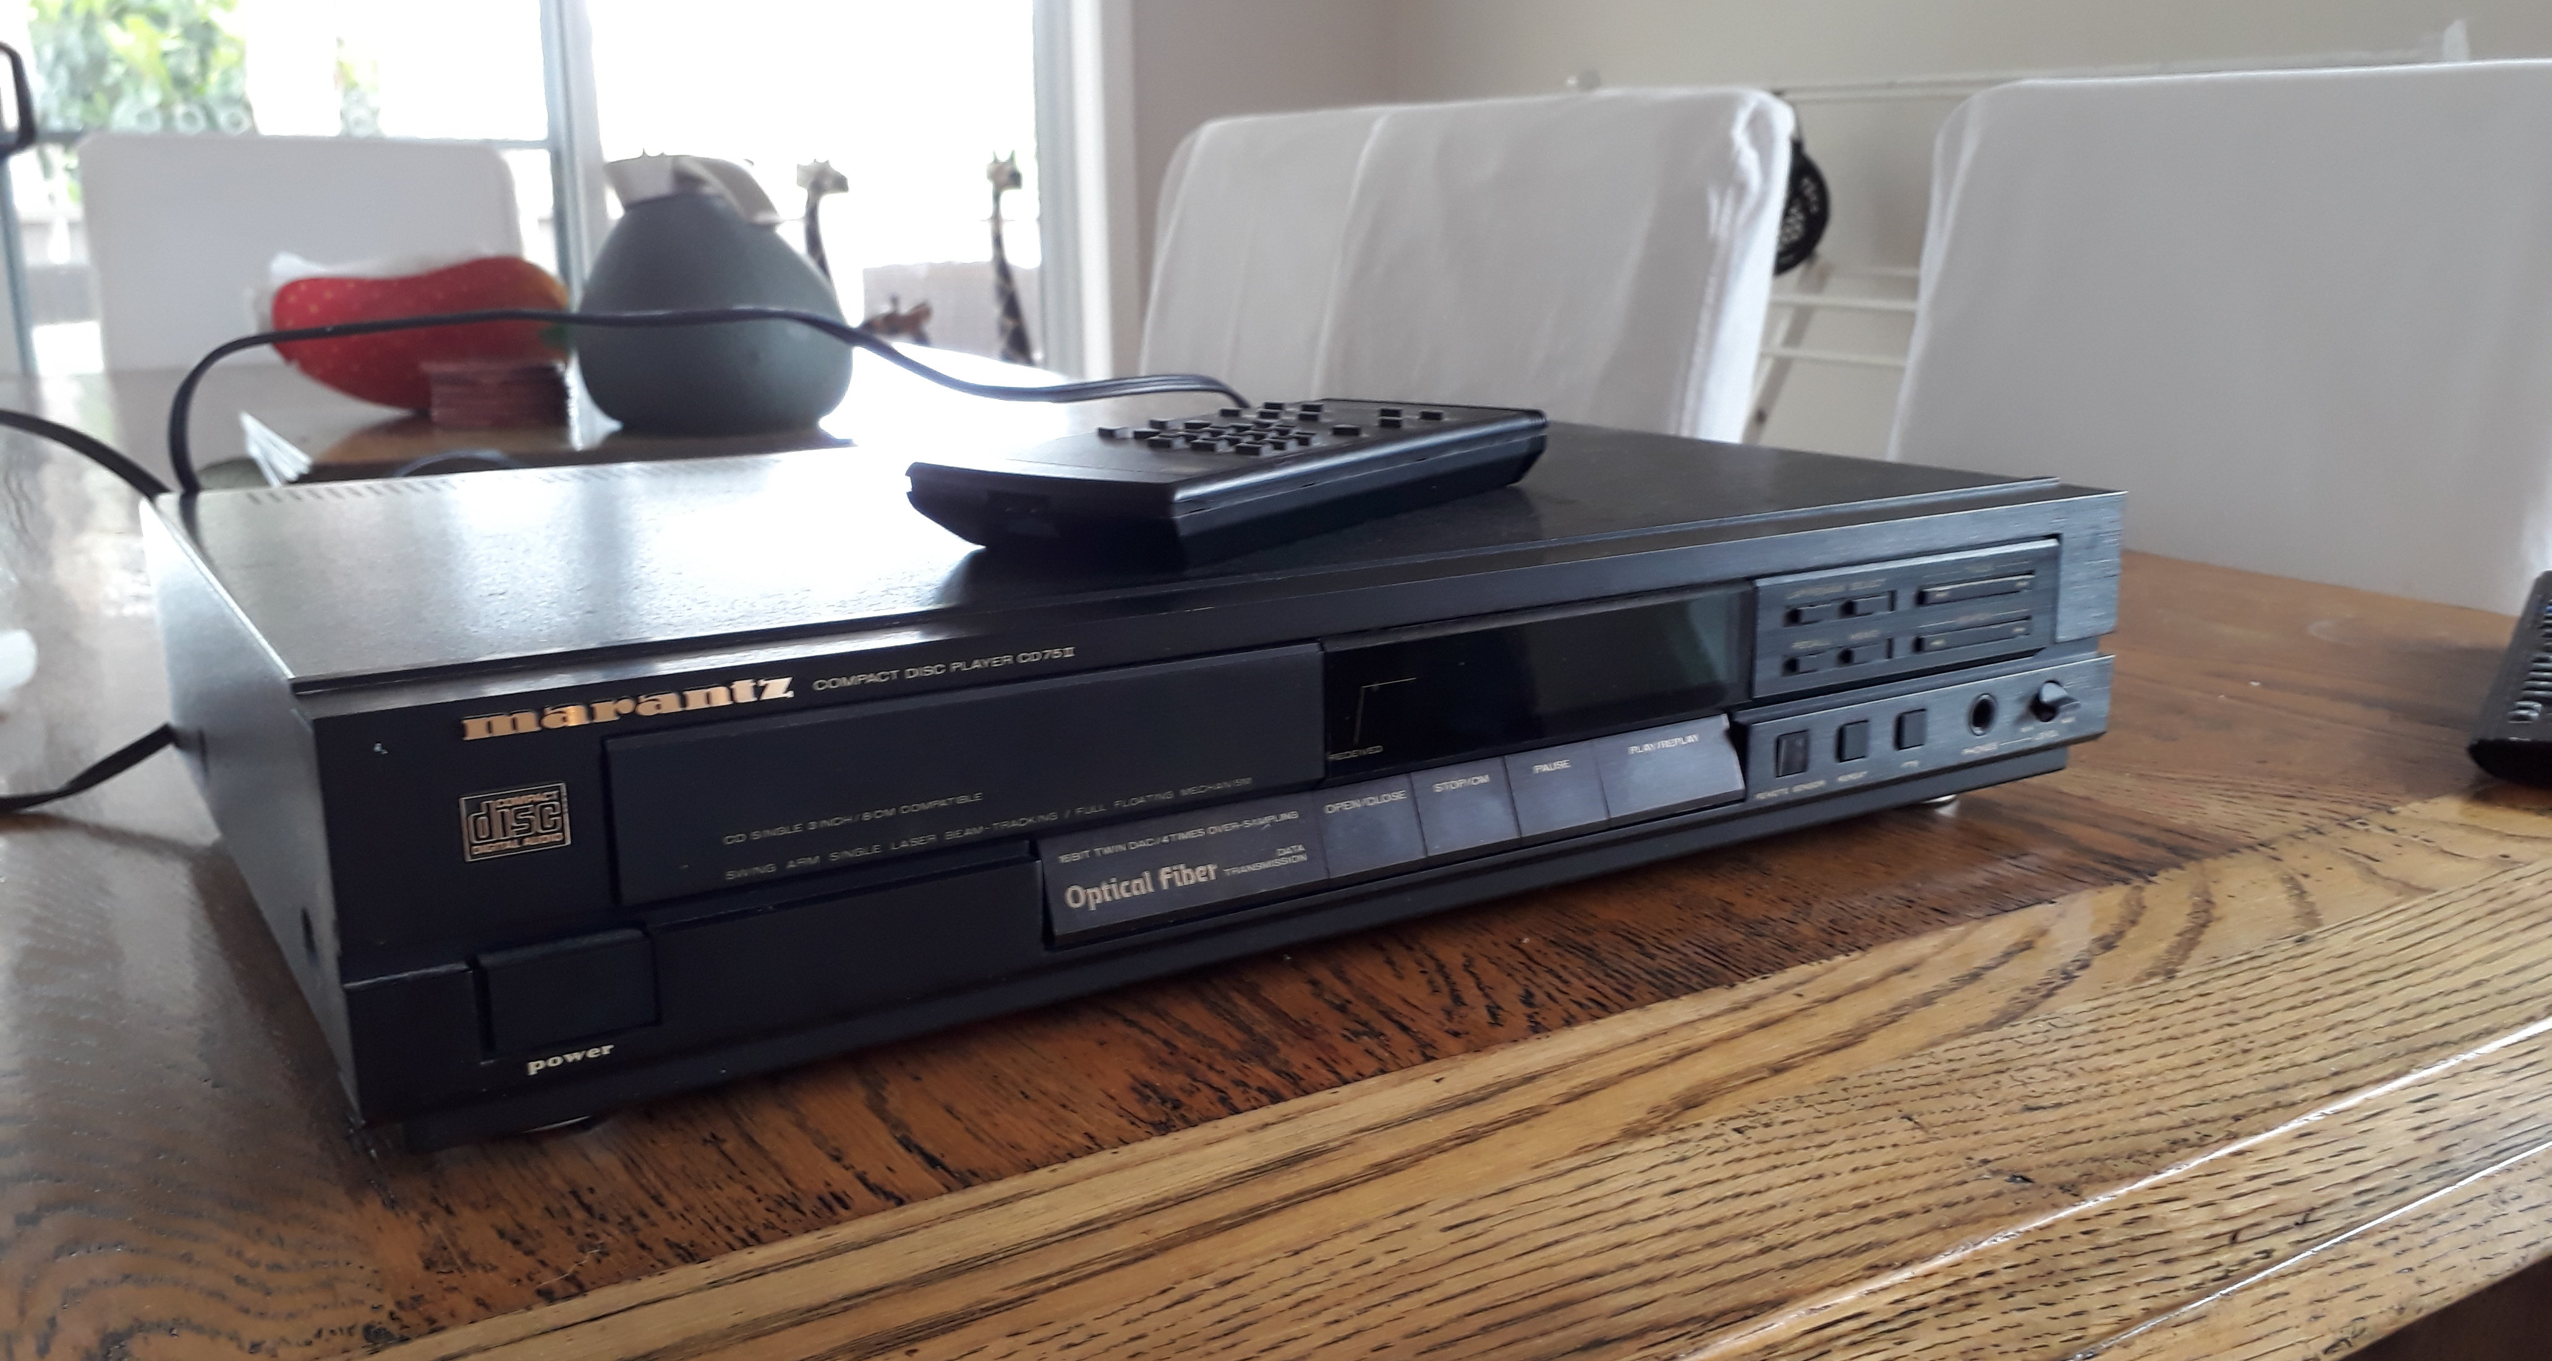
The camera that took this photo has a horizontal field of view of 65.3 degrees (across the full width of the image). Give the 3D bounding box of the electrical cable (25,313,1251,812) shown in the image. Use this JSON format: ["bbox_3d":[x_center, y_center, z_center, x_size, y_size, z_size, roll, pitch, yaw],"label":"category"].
[{"bbox_3d":[-0.202,-0.056,0.633,0.440,0.126,0.120,-9,15,-32],"label":"electrical cable"}]

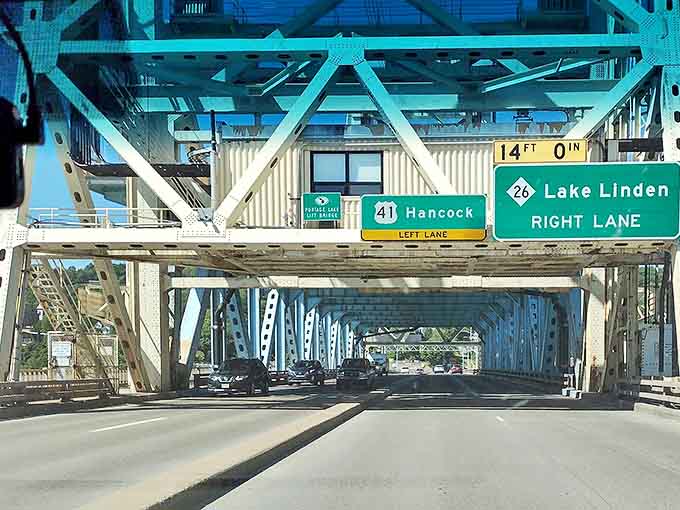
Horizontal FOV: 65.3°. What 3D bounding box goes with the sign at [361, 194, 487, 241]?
[{"bbox_3d":[2.149,-0.962,13.600,3.200,1.180,0.100,0,-10,1],"label":"sign"}]

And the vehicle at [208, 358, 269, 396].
[{"bbox_3d":[-5.320,6.421,27.800,1.840,1.700,4.650,-2,-11,9],"label":"vehicle"}]

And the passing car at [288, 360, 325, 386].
[{"bbox_3d":[-2.551,8.892,39.800,1.830,1.670,4.600,-2,-11,9],"label":"passing car"}]

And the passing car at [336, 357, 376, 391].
[{"bbox_3d":[1.122,7.660,34.000,2.000,1.860,5.400,-2,-11,9],"label":"passing car"}]

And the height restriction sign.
[{"bbox_3d":[5.319,-2.732,14.000,2.440,0.610,0.050,0,-6,1],"label":"height restriction sign"}]

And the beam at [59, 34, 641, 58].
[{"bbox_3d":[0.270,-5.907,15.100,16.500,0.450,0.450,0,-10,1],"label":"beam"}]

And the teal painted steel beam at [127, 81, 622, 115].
[{"bbox_3d":[1.365,-5.583,18.800,17.200,0.950,0.500,0,-10,1],"label":"teal painted steel beam"}]

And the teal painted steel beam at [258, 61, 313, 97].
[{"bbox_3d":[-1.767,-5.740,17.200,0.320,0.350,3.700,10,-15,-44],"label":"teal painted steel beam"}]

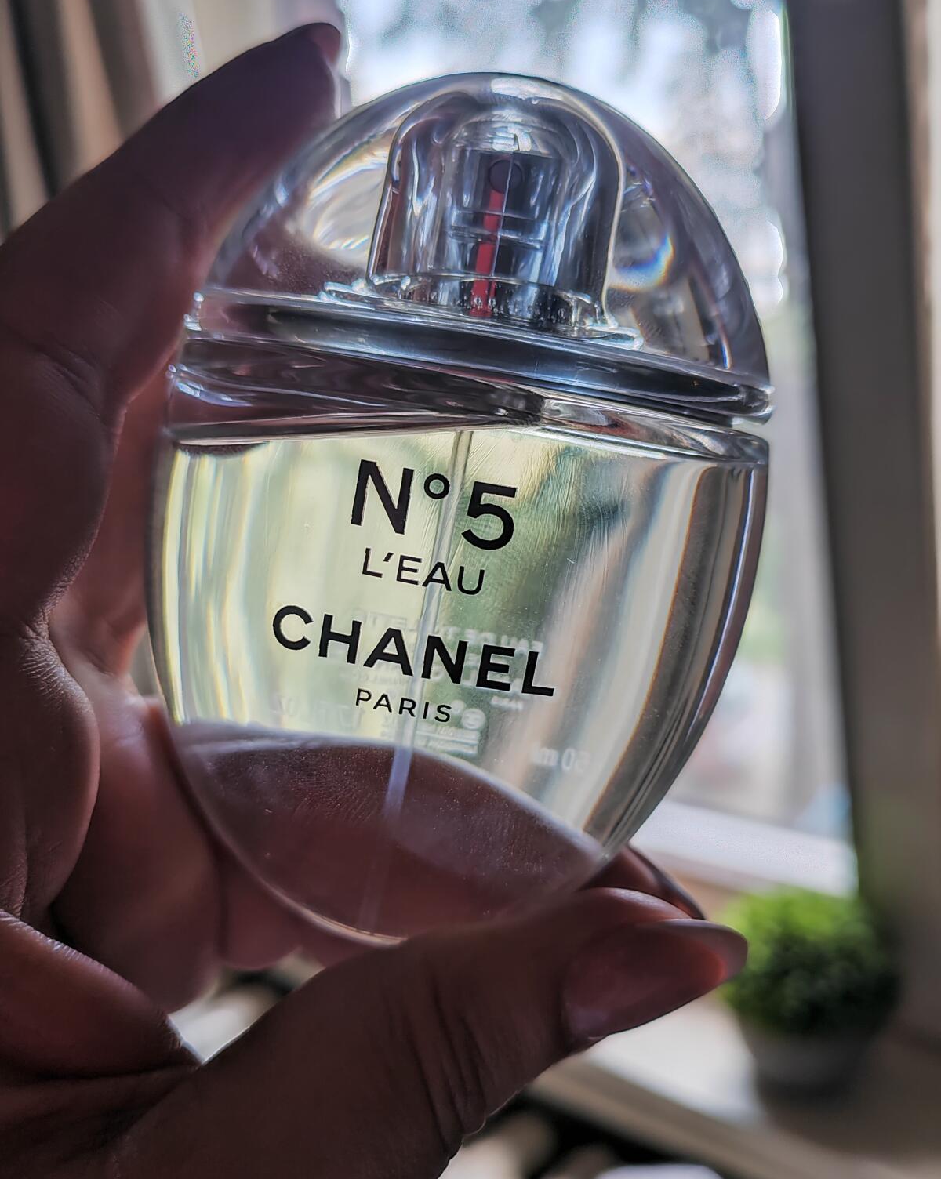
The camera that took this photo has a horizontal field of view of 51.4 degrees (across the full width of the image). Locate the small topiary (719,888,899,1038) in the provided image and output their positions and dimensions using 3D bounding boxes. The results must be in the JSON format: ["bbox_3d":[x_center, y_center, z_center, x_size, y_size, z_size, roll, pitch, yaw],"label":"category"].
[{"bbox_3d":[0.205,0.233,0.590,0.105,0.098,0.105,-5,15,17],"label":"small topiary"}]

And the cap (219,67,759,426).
[{"bbox_3d":[0.004,-0.042,0.112,0.068,0.035,0.031,9,1,3],"label":"cap"}]

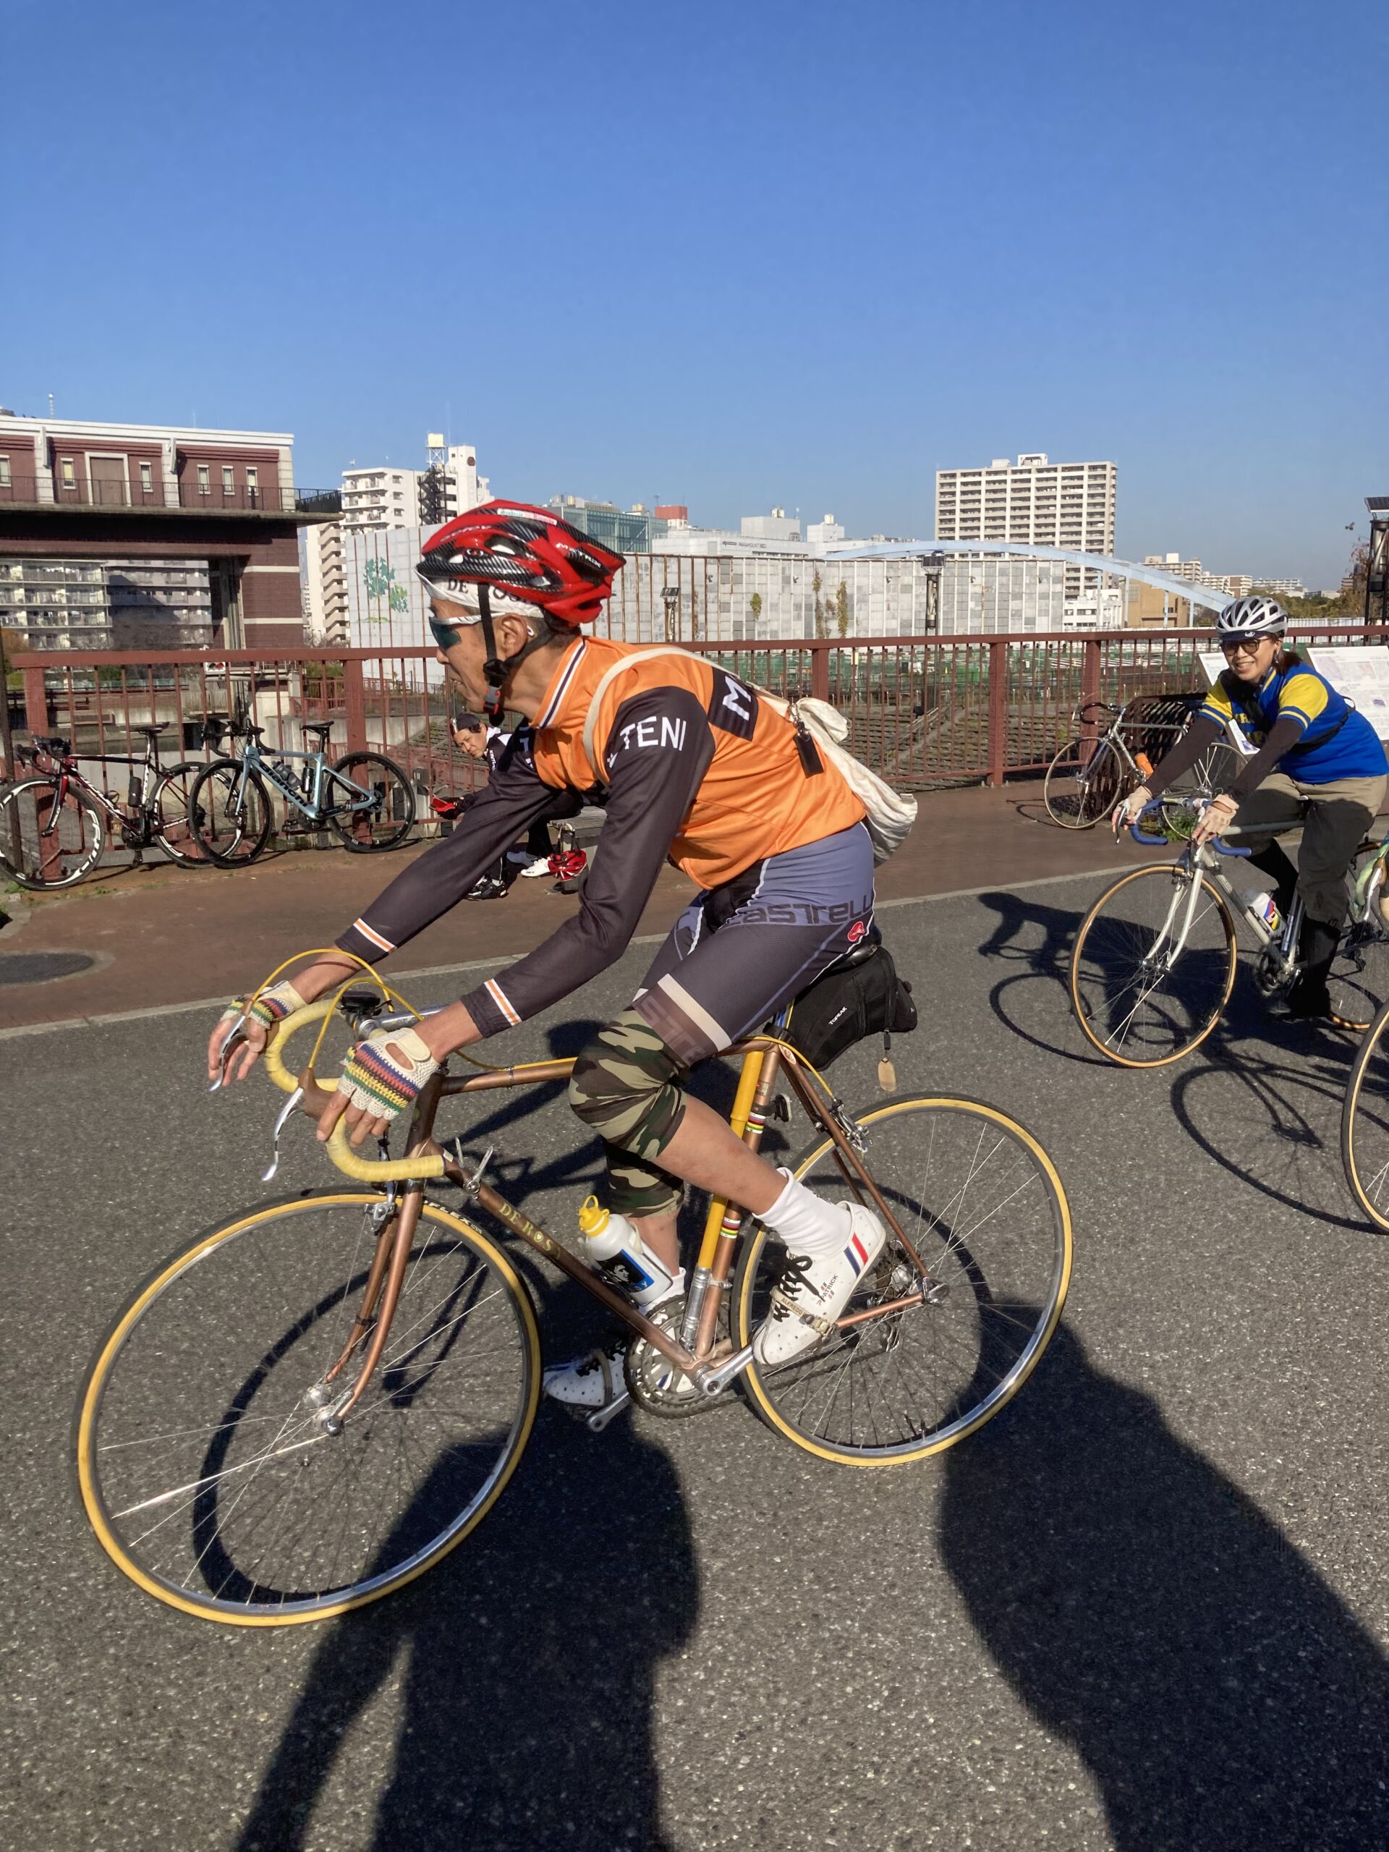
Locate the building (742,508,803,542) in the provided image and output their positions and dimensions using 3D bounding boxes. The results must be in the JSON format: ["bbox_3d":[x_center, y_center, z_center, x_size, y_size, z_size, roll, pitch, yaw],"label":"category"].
[{"bbox_3d":[16.535,-85.609,320.000,7.000,8.000,12.000,11,17,43],"label":"building"}]

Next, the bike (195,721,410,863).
[{"bbox_3d":[-2.507,-0.872,9.551,1.660,0.930,0.440,-11,10,-41],"label":"bike"}]

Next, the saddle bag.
[{"bbox_3d":[0.225,0.118,2.395,0.230,0.160,0.120,-22,20,-20],"label":"saddle bag"}]

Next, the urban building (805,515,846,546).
[{"bbox_3d":[27.970,-84.528,320.000,6.500,7.000,5.500,11,17,43],"label":"urban building"}]

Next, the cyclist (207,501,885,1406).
[{"bbox_3d":[-0.173,0.127,2.208,1.040,1.450,0.500,-6,13,-24],"label":"cyclist"}]

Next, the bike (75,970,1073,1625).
[{"bbox_3d":[-0.080,0.503,2.332,1.670,0.990,0.430,-6,13,-24],"label":"bike"}]

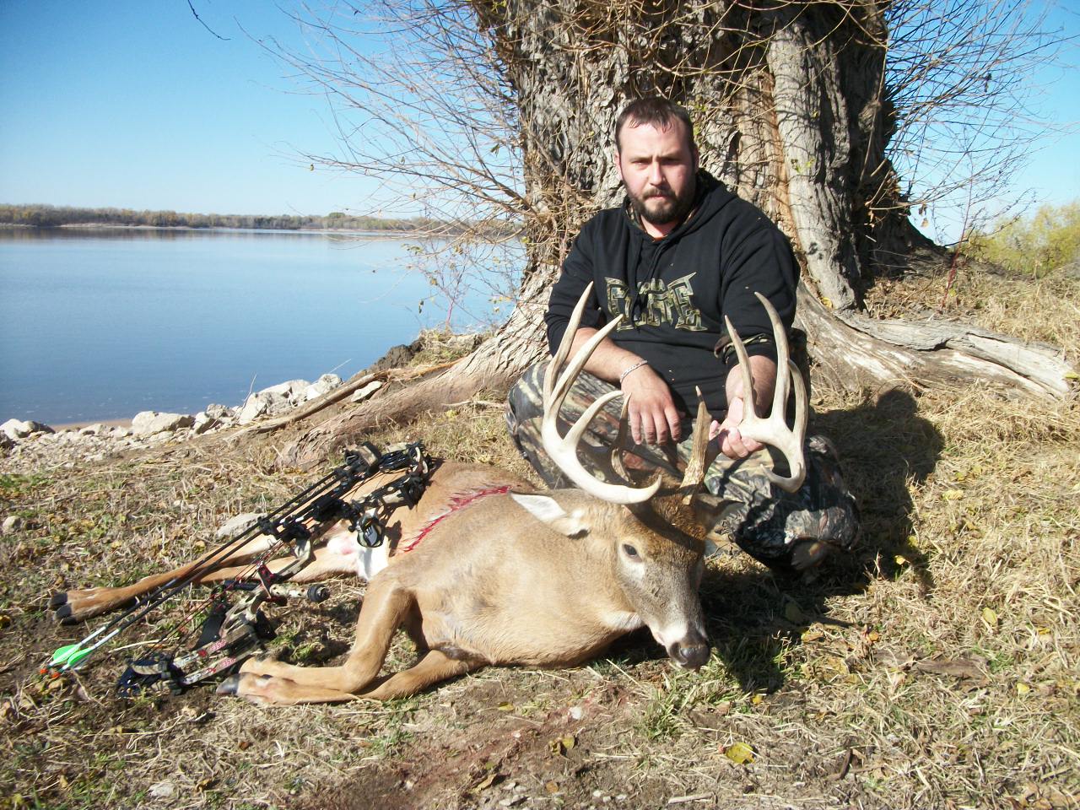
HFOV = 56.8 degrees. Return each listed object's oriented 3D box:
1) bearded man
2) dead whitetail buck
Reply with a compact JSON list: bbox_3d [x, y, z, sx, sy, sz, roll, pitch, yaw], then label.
[{"bbox_3d":[0.302,-0.139,2.116,0.720,1.030,0.760,2,10,8],"label":"bearded man"},{"bbox_3d":[-0.272,0.099,1.977,1.240,0.690,1.120,-4,11,-24],"label":"dead whitetail buck"}]

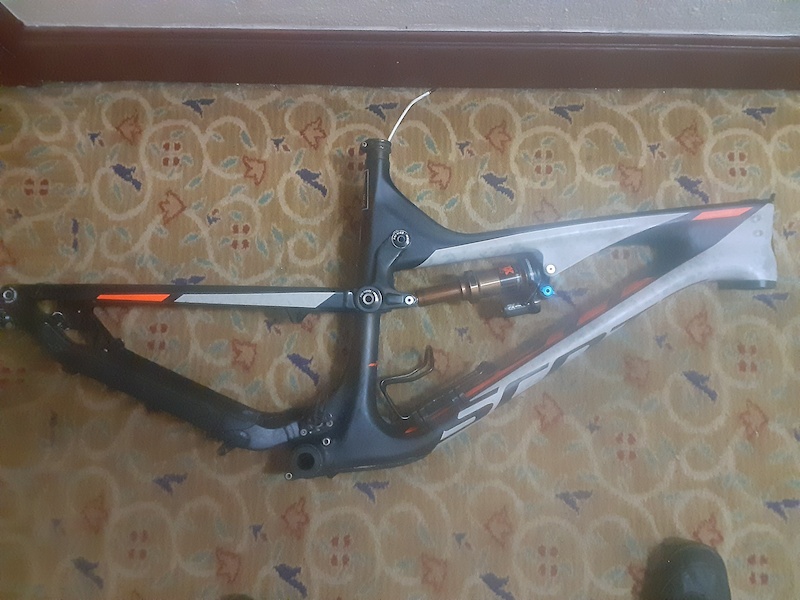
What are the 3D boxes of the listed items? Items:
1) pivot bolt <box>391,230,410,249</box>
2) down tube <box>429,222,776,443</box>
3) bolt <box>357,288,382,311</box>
[{"bbox_3d":[0.001,-0.083,0.857,0.026,0.012,0.026,0,81,2],"label":"pivot bolt"},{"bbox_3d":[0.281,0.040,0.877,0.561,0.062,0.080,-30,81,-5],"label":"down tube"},{"bbox_3d":[-0.041,-0.001,0.838,0.032,0.013,0.032,0,81,2],"label":"bolt"}]

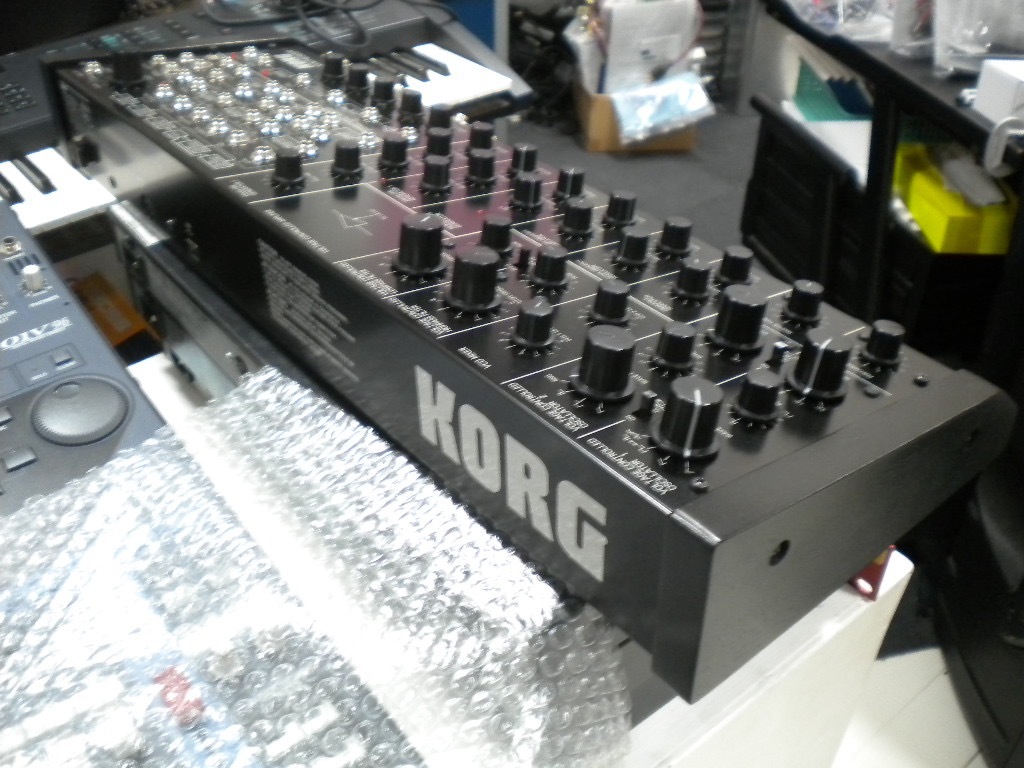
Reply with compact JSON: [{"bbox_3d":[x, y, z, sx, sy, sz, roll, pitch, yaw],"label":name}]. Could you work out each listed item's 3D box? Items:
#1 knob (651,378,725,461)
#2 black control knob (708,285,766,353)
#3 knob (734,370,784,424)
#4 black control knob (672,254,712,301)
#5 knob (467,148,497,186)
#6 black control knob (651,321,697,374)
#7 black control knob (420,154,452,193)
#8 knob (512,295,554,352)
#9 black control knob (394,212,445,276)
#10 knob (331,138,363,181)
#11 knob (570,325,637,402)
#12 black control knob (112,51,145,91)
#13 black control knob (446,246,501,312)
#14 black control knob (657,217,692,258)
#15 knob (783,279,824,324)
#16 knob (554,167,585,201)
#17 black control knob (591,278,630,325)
[{"bbox_3d":[0.058,0.010,0.336,0.023,0.019,0.023,8,31,2],"label":"knob"},{"bbox_3d":[0.089,-0.026,0.403,0.022,0.019,0.022,7,30,0],"label":"black control knob"},{"bbox_3d":[0.094,0.004,0.390,0.017,0.015,0.017,1,31,-12],"label":"knob"},{"bbox_3d":[0.084,-0.049,0.476,0.017,0.015,0.017,1,31,-12],"label":"black control knob"},{"bbox_3d":[-0.016,-0.112,0.535,0.016,0.014,0.016,7,30,0],"label":"knob"},{"bbox_3d":[0.067,-0.016,0.416,0.017,0.015,0.017,6,30,-4],"label":"black control knob"},{"bbox_3d":[-0.040,-0.113,0.555,0.017,0.015,0.017,1,31,-12],"label":"black control knob"},{"bbox_3d":[0.009,-0.023,0.387,0.017,0.013,0.017,5,31,-3],"label":"knob"},{"bbox_3d":[-0.038,-0.059,0.434,0.022,0.019,0.022,5,30,-3],"label":"black control knob"},{"bbox_3d":[-0.089,-0.123,0.560,0.017,0.015,0.017,1,31,-12],"label":"knob"},{"bbox_3d":[0.033,-0.008,0.360,0.022,0.019,0.022,5,30,-3],"label":"knob"},{"bbox_3d":[-0.225,-0.184,0.607,0.023,0.019,0.023,0,31,-11],"label":"black control knob"},{"bbox_3d":[-0.014,-0.042,0.409,0.023,0.019,0.023,0,31,-11],"label":"black control knob"},{"bbox_3d":[0.076,-0.069,0.478,0.017,0.013,0.017,0,31,-11],"label":"black control knob"},{"bbox_3d":[0.121,-0.034,0.428,0.016,0.014,0.016,22,33,25],"label":"knob"},{"bbox_3d":[0.033,-0.109,0.565,0.017,0.015,0.017,6,30,-4],"label":"knob"},{"bbox_3d":[0.043,-0.036,0.444,0.017,0.015,0.017,1,31,-12],"label":"black control knob"}]

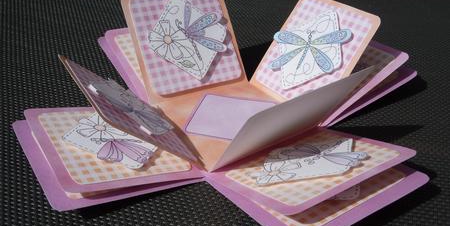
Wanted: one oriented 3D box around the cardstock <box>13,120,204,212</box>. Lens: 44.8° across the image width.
[{"bbox_3d":[-0.081,0.026,0.375,0.101,0.007,0.101,-7,35,-32],"label":"cardstock"}]

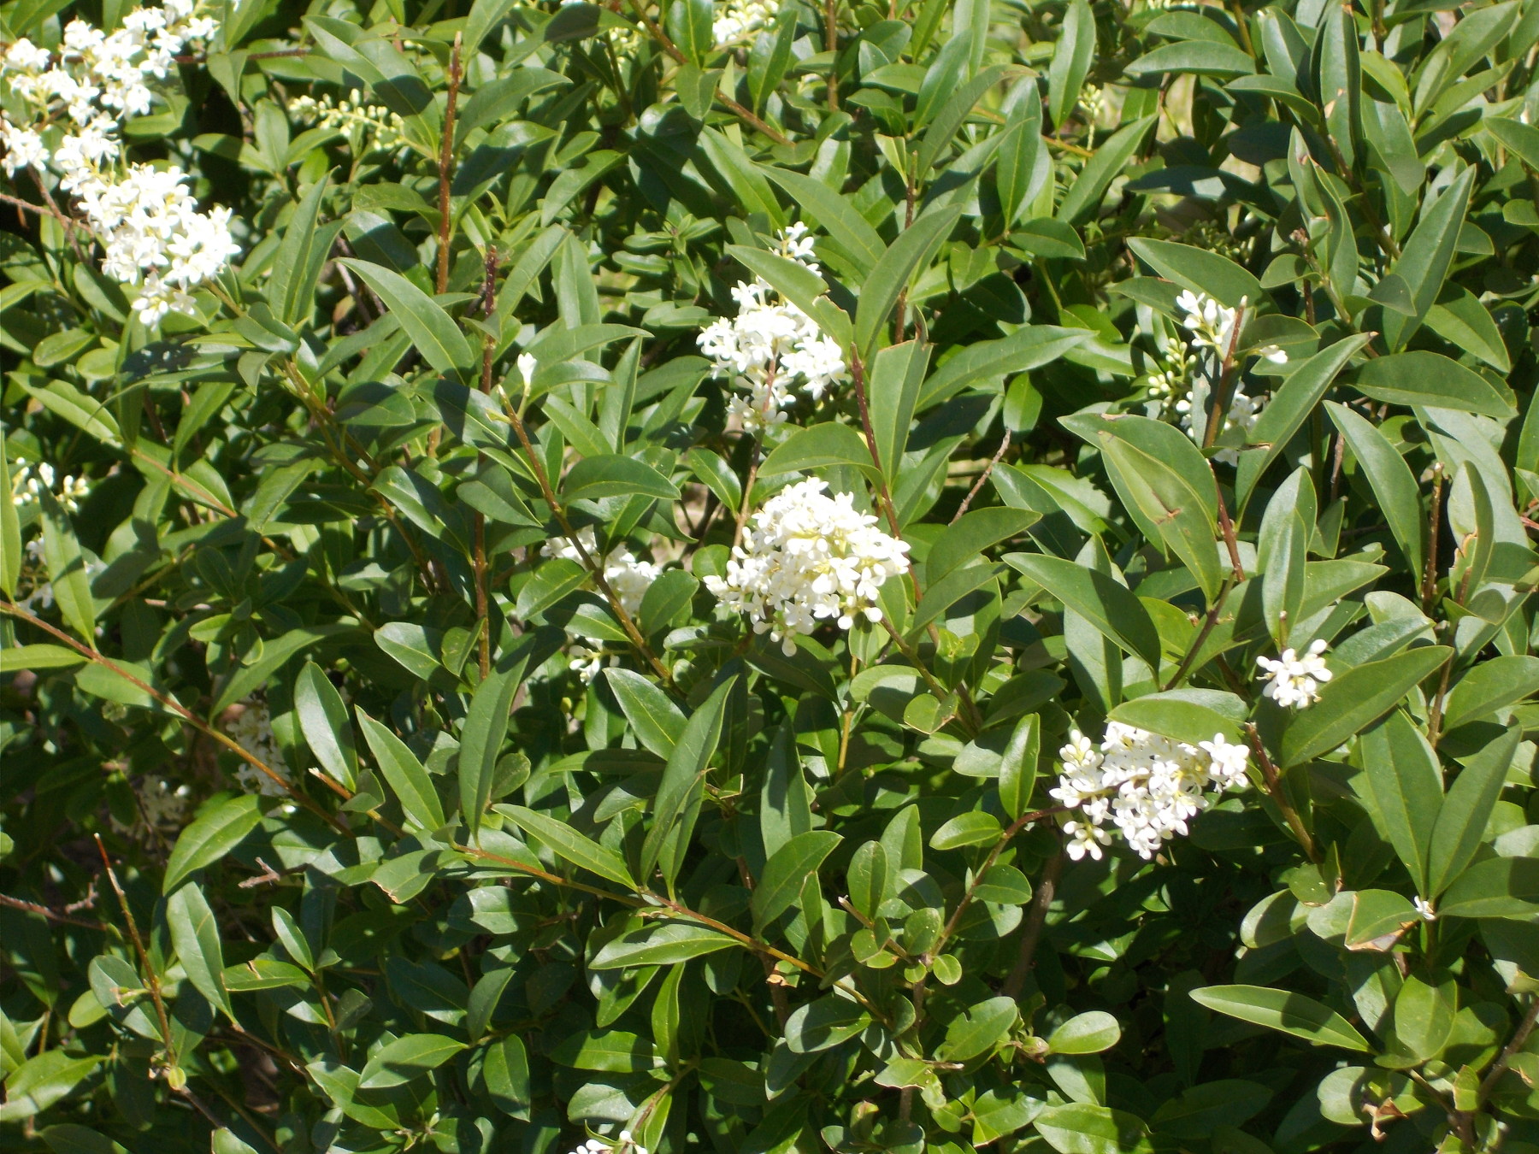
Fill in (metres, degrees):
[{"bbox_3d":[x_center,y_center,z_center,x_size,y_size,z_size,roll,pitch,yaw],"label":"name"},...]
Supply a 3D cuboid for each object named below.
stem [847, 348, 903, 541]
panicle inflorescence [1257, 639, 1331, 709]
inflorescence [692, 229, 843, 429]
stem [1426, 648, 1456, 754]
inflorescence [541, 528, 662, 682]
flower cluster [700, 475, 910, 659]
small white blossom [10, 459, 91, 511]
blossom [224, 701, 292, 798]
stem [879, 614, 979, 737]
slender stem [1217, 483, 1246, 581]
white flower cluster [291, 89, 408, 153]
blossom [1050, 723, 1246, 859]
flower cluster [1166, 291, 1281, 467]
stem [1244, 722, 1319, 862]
[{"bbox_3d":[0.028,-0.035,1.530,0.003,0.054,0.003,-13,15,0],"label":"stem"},{"bbox_3d":[0.147,0.027,1.620,0.021,0.018,0.018,0,16,0],"label":"panicle inflorescence"},{"bbox_3d":[0.001,-0.074,1.700,0.042,0.058,0.040,0,16,0],"label":"inflorescence"},{"bbox_3d":[0.192,0.036,1.650,0.002,0.029,0.002,12,12,0],"label":"stem"},{"bbox_3d":[-0.046,0.007,1.600,0.036,0.043,0.034,0,20,0],"label":"inflorescence"},{"bbox_3d":[0.011,-0.003,1.650,0.058,0.047,0.047,0,16,0],"label":"flower cluster"},{"bbox_3d":[-0.196,-0.025,1.570,0.024,0.017,0.020,0,20,0],"label":"small white blossom"},{"bbox_3d":[-0.155,0.052,1.750,0.021,0.030,0.021,0,16,0],"label":"blossom"},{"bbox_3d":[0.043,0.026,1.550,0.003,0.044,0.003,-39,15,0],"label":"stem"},{"bbox_3d":[0.130,-0.012,1.630,0.002,0.029,0.002,-16,15,0],"label":"slender stem"},{"bbox_3d":[-0.130,-0.140,1.780,0.036,0.019,0.022,0,16,0],"label":"white flower cluster"},{"bbox_3d":[0.100,0.057,1.520,0.053,0.038,0.038,-18,0,9],"label":"blossom"},{"bbox_3d":[0.121,-0.053,1.540,0.034,0.048,0.034,9,19,0],"label":"flower cluster"},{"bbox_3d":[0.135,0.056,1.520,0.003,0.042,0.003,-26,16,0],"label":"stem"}]

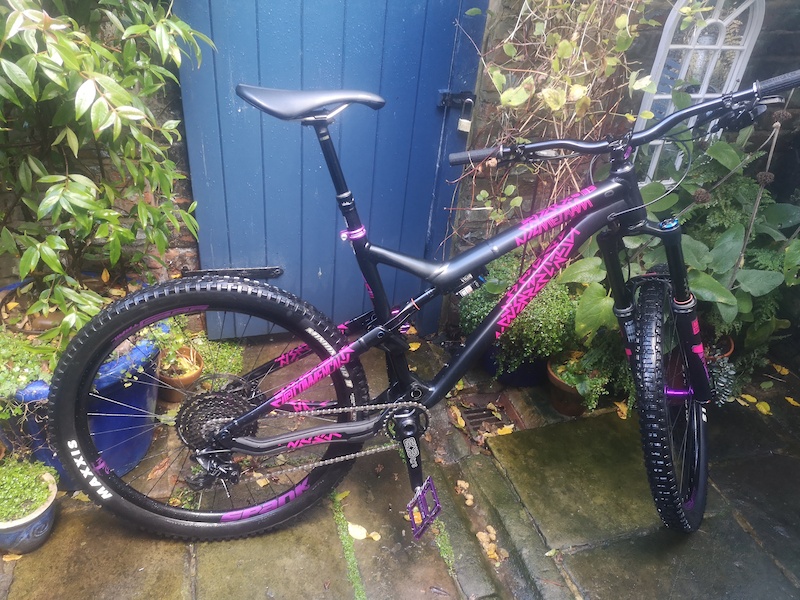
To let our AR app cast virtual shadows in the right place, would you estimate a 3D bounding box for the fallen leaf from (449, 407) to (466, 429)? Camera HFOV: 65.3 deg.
[{"bbox_3d":[0.182,0.376,2.003,0.040,0.018,0.096,-9,38,-20],"label":"fallen leaf"}]

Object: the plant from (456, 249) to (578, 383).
[{"bbox_3d":[0.396,0.078,2.105,0.390,0.420,0.380,14,36,11],"label":"plant"}]

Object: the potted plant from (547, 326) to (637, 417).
[{"bbox_3d":[0.628,0.238,2.075,0.290,0.240,0.280,20,38,18],"label":"potted plant"}]

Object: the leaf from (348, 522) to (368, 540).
[{"bbox_3d":[-0.113,0.609,1.640,0.059,0.008,0.041,12,36,8],"label":"leaf"}]

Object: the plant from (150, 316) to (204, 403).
[{"bbox_3d":[-0.686,0.175,1.911,0.165,0.290,0.160,-9,38,-20],"label":"plant"}]

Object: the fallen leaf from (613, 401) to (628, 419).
[{"bbox_3d":[0.749,0.368,2.104,0.041,0.018,0.090,7,36,1],"label":"fallen leaf"}]

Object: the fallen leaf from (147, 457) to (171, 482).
[{"bbox_3d":[-0.672,0.472,1.737,0.028,0.015,0.085,19,37,17],"label":"fallen leaf"}]

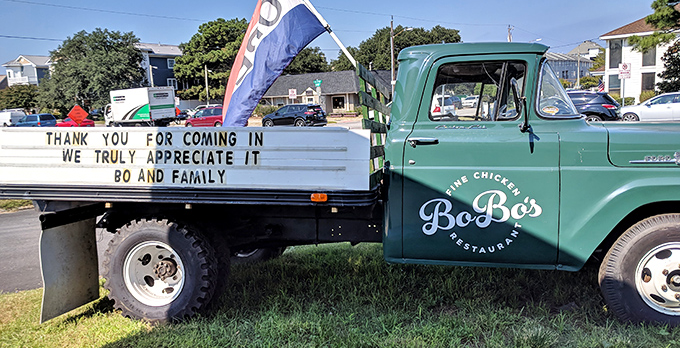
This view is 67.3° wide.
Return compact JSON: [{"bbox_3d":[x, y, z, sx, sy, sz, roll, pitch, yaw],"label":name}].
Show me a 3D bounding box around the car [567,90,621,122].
[{"bbox_3d":[10.304,-2.910,23.974,4.780,1.700,1.880,1,8,26],"label":"car"}]

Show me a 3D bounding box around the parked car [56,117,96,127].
[{"bbox_3d":[-27.011,-5.058,52.153,4.600,1.380,1.820,3,9,33],"label":"parked car"}]

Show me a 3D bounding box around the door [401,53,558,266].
[{"bbox_3d":[0.882,-0.096,3.214,0.965,1.310,0.190,1,8,7],"label":"door"}]

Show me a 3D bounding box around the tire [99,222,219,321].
[{"bbox_3d":[-1.248,0.659,3.568,0.725,0.725,0.210,1,8,7],"label":"tire"}]

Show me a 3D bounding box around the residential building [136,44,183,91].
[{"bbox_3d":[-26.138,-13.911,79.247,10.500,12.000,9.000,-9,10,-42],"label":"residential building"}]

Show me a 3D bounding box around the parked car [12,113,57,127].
[{"bbox_3d":[-32.739,-5.526,55.090,4.850,1.760,1.920,3,9,34],"label":"parked car"}]

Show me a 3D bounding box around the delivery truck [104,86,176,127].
[{"bbox_3d":[-15.753,-4.853,39.630,5.800,3.350,2.350,2,9,31],"label":"delivery truck"}]

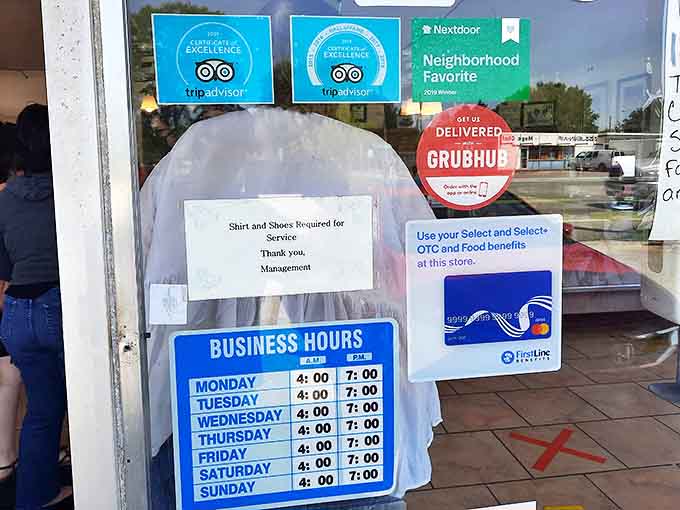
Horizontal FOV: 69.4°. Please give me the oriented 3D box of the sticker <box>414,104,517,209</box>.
[{"bbox_3d":[0.170,-0.129,0.657,0.139,0.139,0.003,-3,6,-8],"label":"sticker"}]

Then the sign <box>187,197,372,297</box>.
[{"bbox_3d":[-0.074,-0.010,0.633,0.238,0.125,0.004,-2,6,-8],"label":"sign"}]

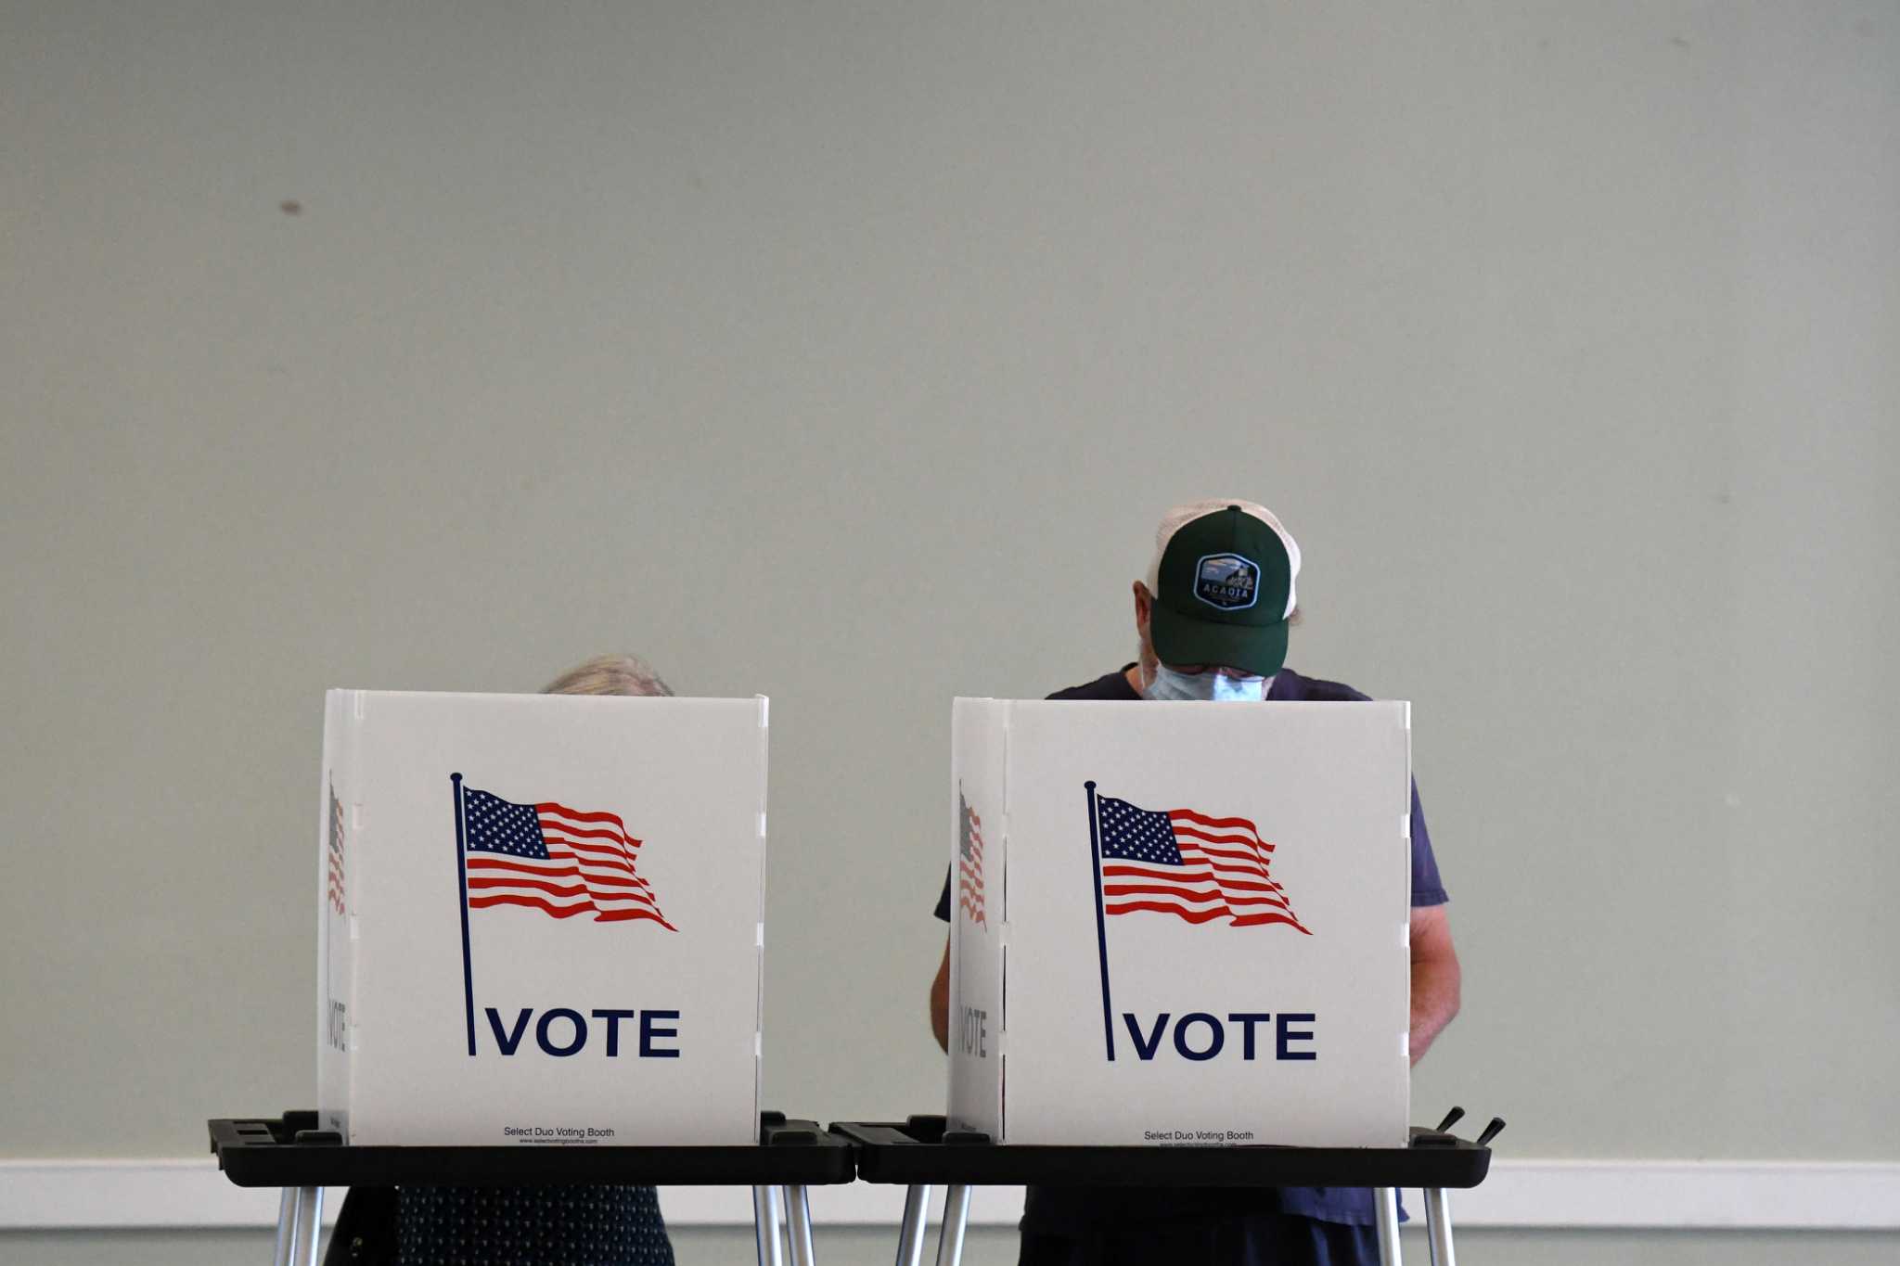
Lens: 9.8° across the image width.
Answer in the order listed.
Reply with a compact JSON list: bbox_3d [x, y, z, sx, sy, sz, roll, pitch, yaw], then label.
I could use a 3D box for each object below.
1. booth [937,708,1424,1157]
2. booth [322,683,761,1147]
[{"bbox_3d":[0.282,0.354,13.540,0.490,0.550,0.430,0,0,-7],"label":"booth"},{"bbox_3d":[-0.495,0.346,13.430,0.490,0.550,0.430,1,0,-7],"label":"booth"}]

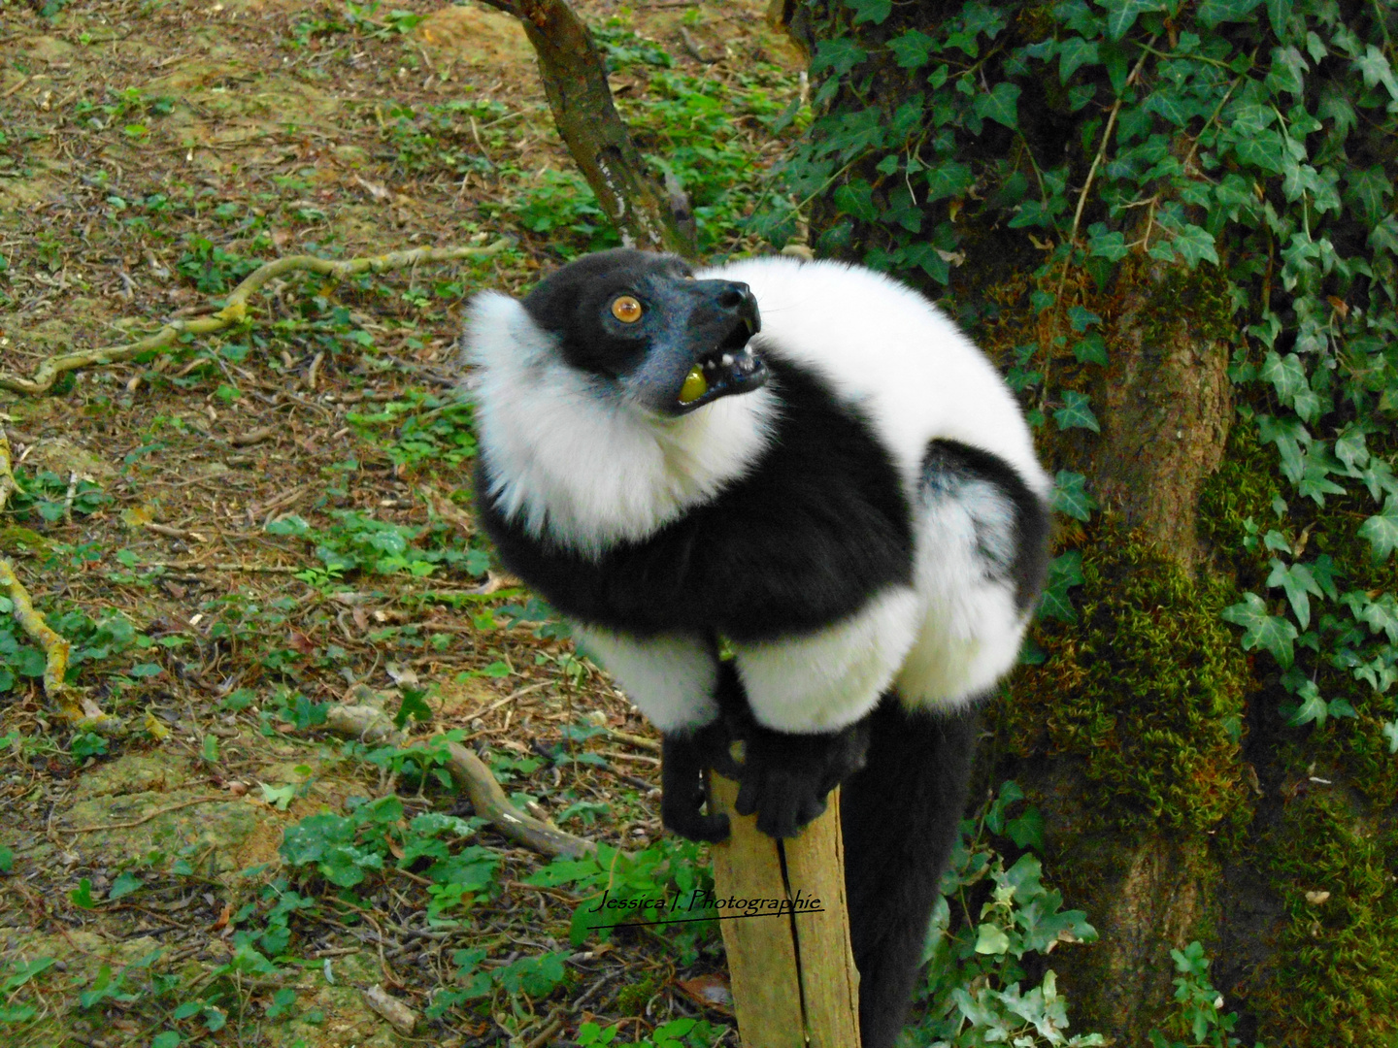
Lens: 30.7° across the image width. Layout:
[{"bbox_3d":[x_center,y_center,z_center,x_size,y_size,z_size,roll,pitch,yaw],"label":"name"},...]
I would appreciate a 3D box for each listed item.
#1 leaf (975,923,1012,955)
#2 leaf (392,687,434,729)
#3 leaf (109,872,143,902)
[{"bbox_3d":[0.226,0.318,1.950,0.029,0.025,0.012,1,10,6],"label":"leaf"},{"bbox_3d":[-0.353,0.228,3.150,0.049,0.052,0.015,-2,18,-6],"label":"leaf"},{"bbox_3d":[-0.632,0.399,2.800,0.027,0.010,0.042,29,49,29],"label":"leaf"}]

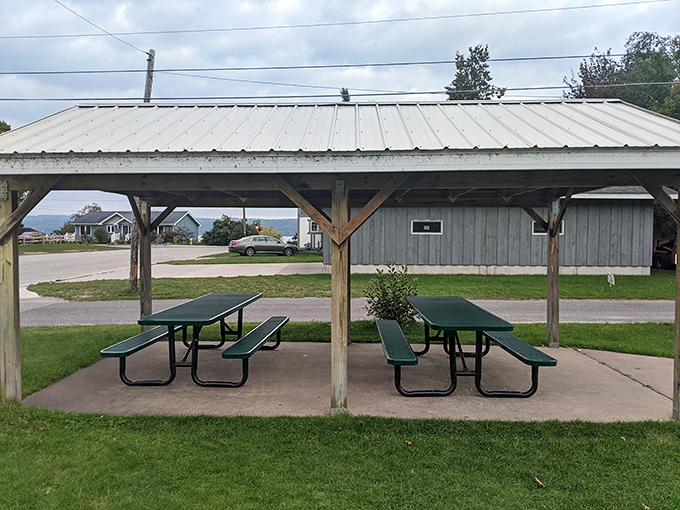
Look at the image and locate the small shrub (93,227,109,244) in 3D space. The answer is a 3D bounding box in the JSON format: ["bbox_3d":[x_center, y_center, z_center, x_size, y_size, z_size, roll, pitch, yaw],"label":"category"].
[{"bbox_3d":[-39.428,-3.151,87.500,2.200,2.650,2.200,0,2,13],"label":"small shrub"}]

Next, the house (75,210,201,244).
[{"bbox_3d":[-35.047,-4.819,91.611,19.500,5.300,8.200,0,2,13],"label":"house"}]

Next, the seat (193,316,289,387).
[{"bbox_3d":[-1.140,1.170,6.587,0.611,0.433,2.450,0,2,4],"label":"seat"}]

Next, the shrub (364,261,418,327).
[{"bbox_3d":[0.875,0.686,9.100,0.900,1.150,0.900,0,2,2],"label":"shrub"}]

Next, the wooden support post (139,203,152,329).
[{"bbox_3d":[-2.990,0.256,8.138,0.140,2.157,0.140,0,2,2],"label":"wooden support post"}]

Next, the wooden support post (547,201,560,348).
[{"bbox_3d":[3.167,0.287,7.852,0.140,2.177,0.140,0,2,2],"label":"wooden support post"}]

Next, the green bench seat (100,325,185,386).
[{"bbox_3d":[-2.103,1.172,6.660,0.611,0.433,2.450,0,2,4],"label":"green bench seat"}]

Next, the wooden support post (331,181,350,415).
[{"bbox_3d":[0.002,0.391,4.816,0.140,2.137,0.140,0,2,2],"label":"wooden support post"}]

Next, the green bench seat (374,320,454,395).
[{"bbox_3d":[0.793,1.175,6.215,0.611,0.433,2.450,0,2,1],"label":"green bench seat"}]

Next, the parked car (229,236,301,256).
[{"bbox_3d":[-5.625,-0.693,39.100,5.010,1.480,1.850,-1,2,-24],"label":"parked car"}]

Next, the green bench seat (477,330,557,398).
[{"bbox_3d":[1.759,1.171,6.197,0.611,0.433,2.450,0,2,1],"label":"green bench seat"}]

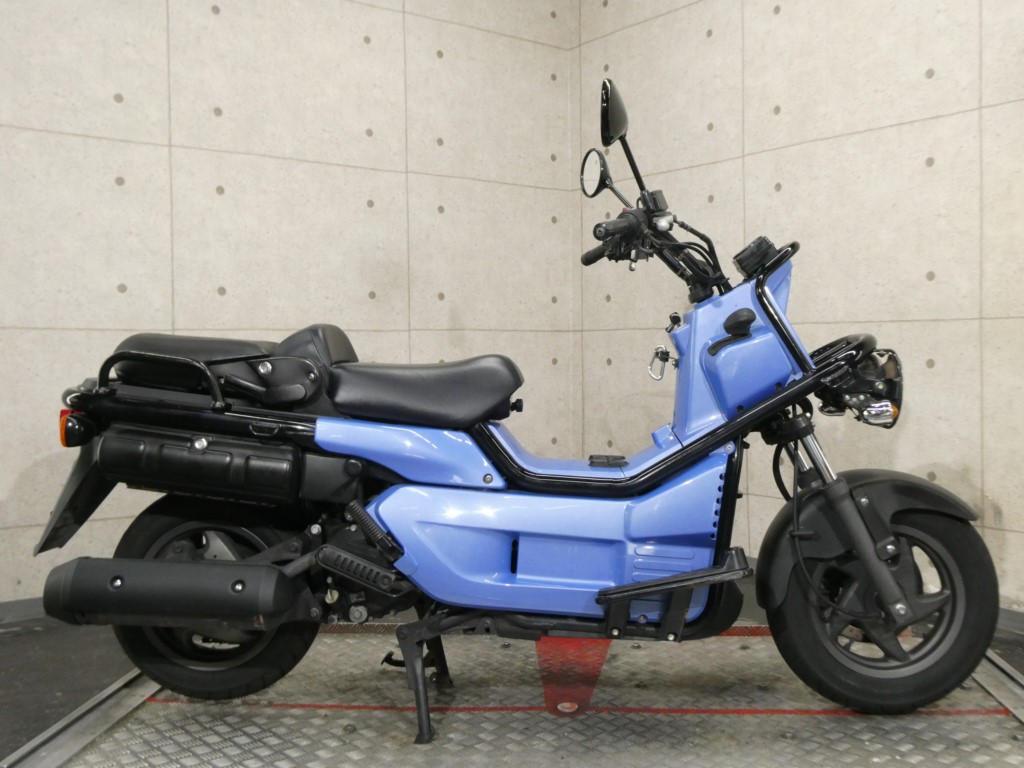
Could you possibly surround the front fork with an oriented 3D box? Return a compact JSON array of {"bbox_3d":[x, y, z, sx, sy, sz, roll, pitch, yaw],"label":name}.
[{"bbox_3d":[0.716,0.305,2.229,0.075,0.450,0.225,-29,4,-3],"label":"front fork"}]

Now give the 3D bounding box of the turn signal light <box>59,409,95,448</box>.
[{"bbox_3d":[-0.893,0.096,2.128,0.078,0.072,0.085,-1,2,2],"label":"turn signal light"}]

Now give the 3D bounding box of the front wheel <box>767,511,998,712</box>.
[{"bbox_3d":[0.803,0.463,2.240,0.502,0.502,0.115,-1,2,-4],"label":"front wheel"}]

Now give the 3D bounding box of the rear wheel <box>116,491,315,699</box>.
[{"bbox_3d":[-0.664,0.469,2.337,0.487,0.487,0.130,0,2,4],"label":"rear wheel"}]

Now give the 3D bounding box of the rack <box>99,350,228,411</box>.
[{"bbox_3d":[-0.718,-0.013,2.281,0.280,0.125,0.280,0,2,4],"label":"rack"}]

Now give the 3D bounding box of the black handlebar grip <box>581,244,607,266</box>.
[{"bbox_3d":[0.222,-0.317,2.527,0.038,0.038,0.125,-1,-10,-29],"label":"black handlebar grip"}]

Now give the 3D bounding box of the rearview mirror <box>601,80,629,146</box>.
[{"bbox_3d":[0.188,-0.496,1.902,0.048,0.125,0.125,1,2,20],"label":"rearview mirror"}]

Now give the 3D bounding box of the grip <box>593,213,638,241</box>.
[{"bbox_3d":[0.200,-0.298,1.962,0.038,0.038,0.125,1,16,34],"label":"grip"}]

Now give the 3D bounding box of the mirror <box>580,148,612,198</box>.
[{"bbox_3d":[0.213,-0.523,2.575,0.050,0.122,0.125,3,1,-19],"label":"mirror"}]

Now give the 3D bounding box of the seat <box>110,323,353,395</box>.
[{"bbox_3d":[-0.616,-0.060,2.312,0.540,0.150,0.280,0,2,4],"label":"seat"}]

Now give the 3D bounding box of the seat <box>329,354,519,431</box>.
[{"bbox_3d":[-0.171,0.014,2.284,0.400,0.155,0.310,0,2,4],"label":"seat"}]

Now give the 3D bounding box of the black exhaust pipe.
[{"bbox_3d":[-0.688,0.426,2.106,0.520,0.143,0.145,1,2,2],"label":"black exhaust pipe"}]

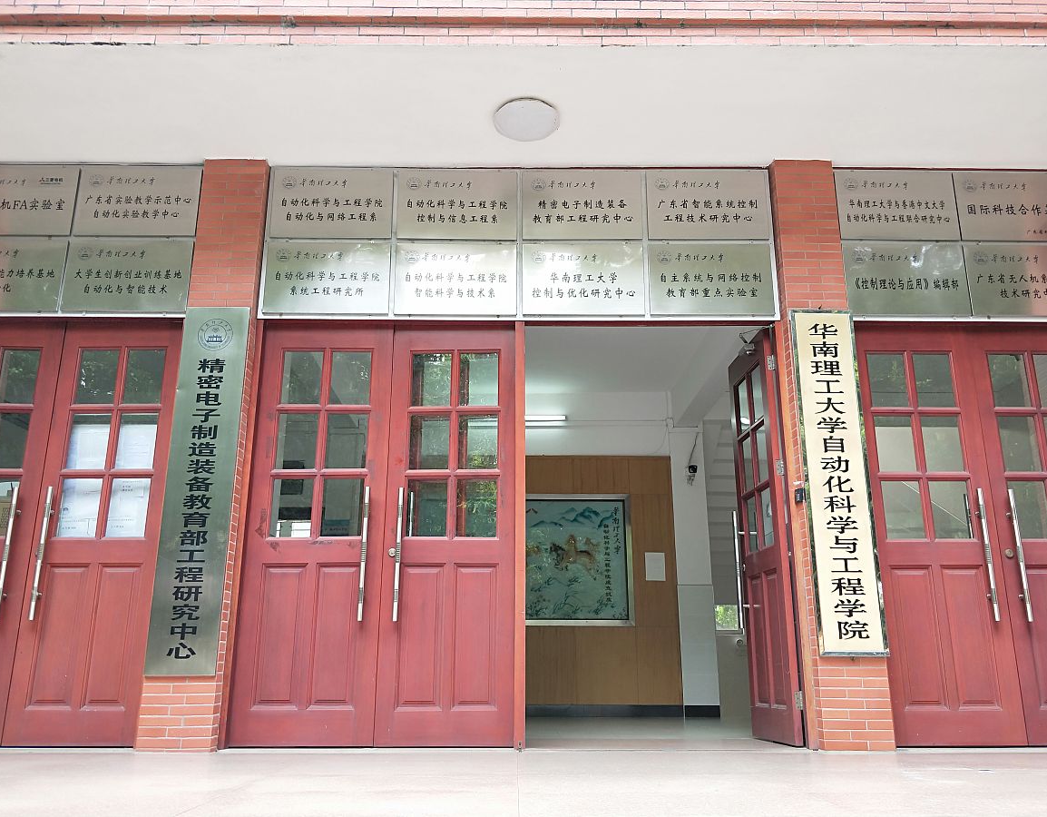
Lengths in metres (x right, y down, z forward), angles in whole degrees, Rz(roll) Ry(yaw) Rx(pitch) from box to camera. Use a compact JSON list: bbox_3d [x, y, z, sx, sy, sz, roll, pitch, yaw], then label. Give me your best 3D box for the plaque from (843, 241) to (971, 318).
[{"bbox_3d":[2.478,-0.827,5.093,0.790,0.493,0.025,0,-15,-1],"label":"plaque"}]

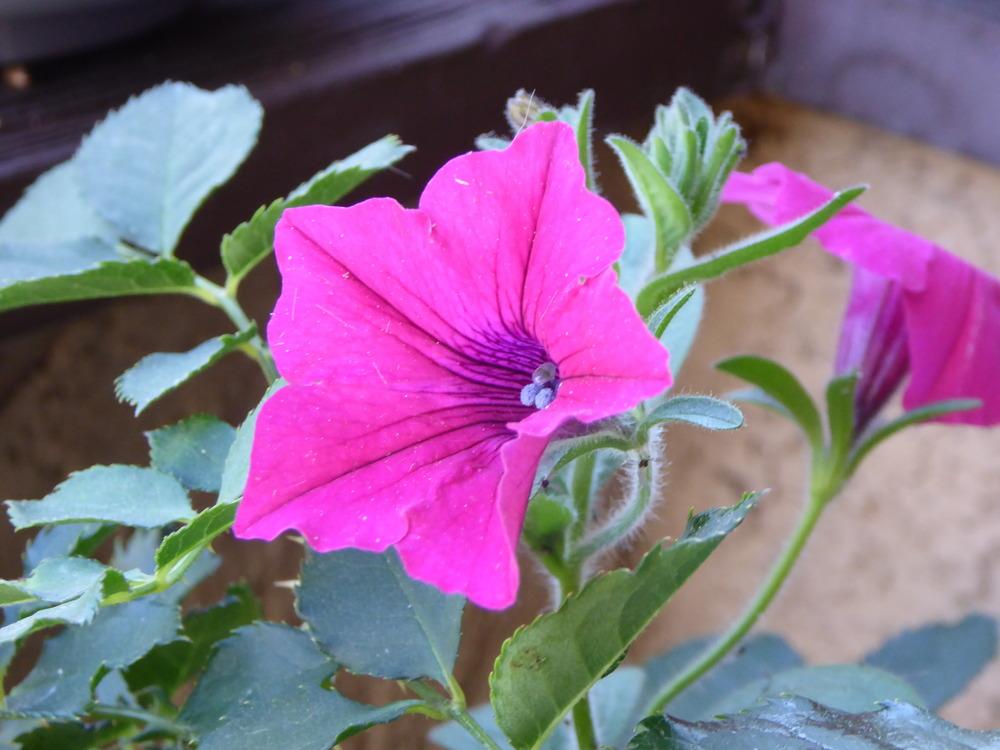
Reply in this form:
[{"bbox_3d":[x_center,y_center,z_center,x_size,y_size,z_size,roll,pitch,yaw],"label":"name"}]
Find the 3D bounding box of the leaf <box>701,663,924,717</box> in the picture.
[{"bbox_3d":[0.058,0.060,0.525,0.038,0.006,0.022,-3,22,-12],"label":"leaf"}]

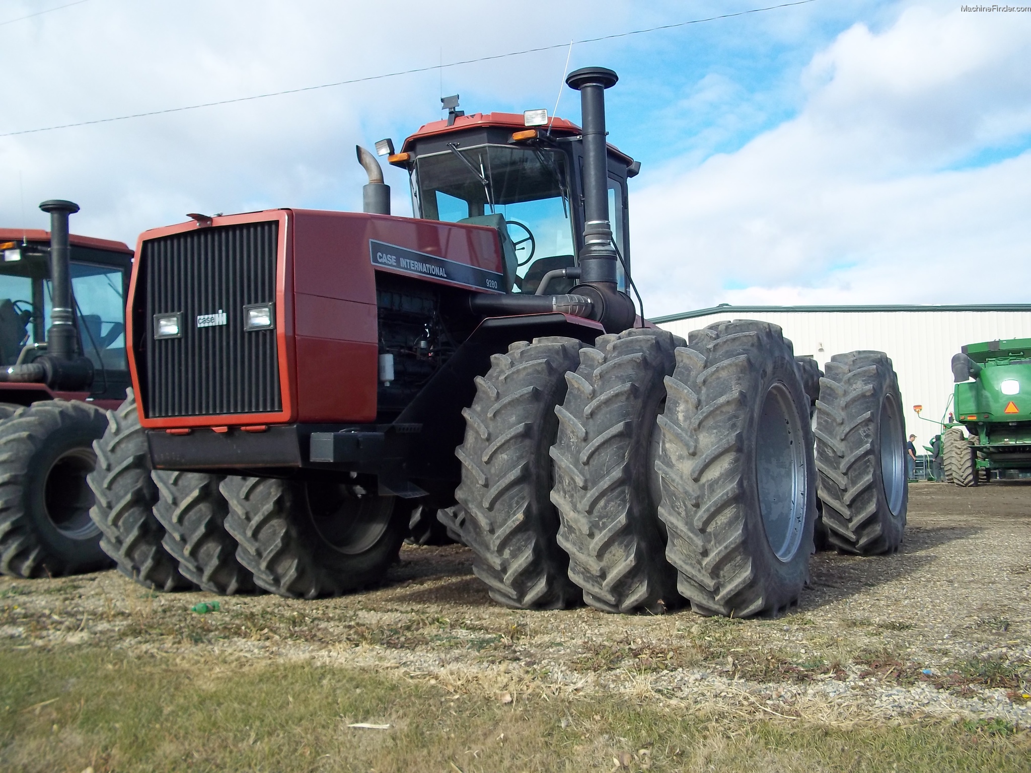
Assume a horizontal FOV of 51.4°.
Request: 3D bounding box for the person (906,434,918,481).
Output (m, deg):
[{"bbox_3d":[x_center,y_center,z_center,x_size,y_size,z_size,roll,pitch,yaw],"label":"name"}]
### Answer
[{"bbox_3d":[15.212,2.714,41.200,0.380,1.760,0.520,-2,-3,-3],"label":"person"}]

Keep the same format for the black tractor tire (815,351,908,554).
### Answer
[{"bbox_3d":[3.286,0.675,10.000,0.530,1.870,1.910,-4,-3,29],"label":"black tractor tire"}]

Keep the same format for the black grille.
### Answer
[{"bbox_3d":[-1.717,-0.357,6.090,1.050,1.060,0.100,-4,-3,29],"label":"black grille"}]

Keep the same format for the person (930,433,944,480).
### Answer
[{"bbox_3d":[15.903,2.716,40.400,0.400,1.760,0.520,-2,-3,3],"label":"person"}]

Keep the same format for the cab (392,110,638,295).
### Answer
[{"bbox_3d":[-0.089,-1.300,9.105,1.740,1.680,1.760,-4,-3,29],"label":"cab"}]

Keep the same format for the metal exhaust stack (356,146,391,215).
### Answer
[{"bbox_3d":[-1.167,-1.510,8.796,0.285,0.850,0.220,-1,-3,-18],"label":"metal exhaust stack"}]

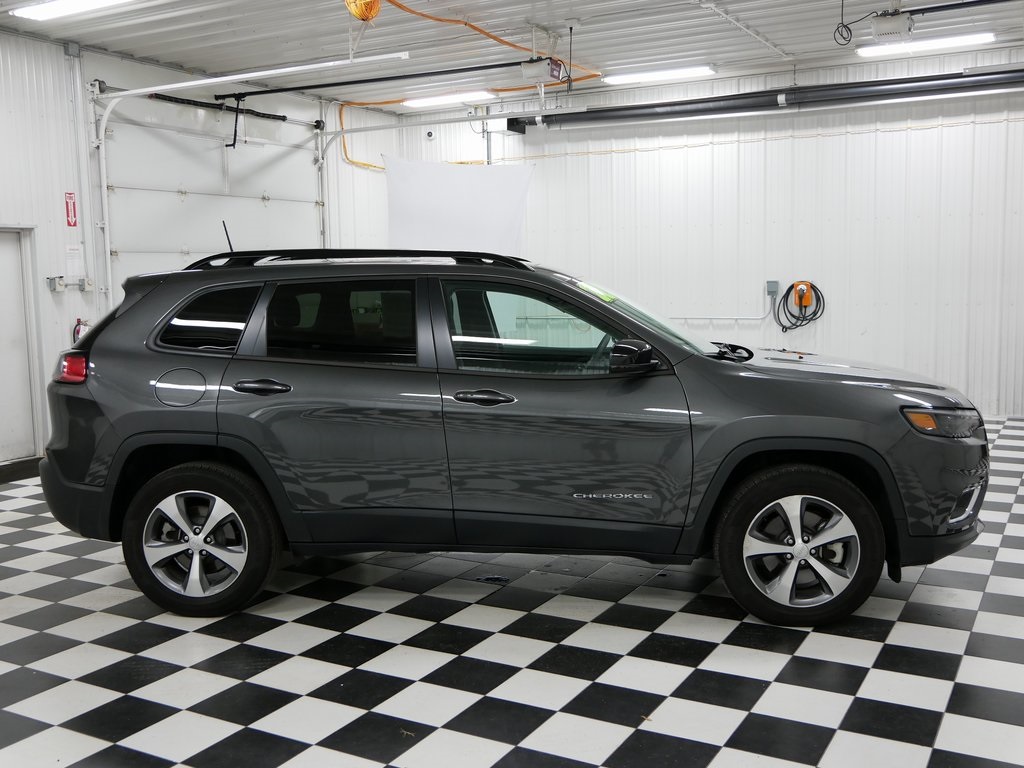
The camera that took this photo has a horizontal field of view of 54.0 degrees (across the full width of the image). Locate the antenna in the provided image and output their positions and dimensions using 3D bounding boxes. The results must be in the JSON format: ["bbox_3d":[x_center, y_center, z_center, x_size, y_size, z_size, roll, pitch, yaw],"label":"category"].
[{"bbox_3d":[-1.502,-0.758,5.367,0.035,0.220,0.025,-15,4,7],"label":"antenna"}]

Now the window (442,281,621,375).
[{"bbox_3d":[0.081,-0.253,4.490,0.800,0.430,0.050,0,-13,6],"label":"window"}]

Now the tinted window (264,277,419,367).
[{"bbox_3d":[-0.764,-0.276,4.568,0.690,0.405,0.040,0,-16,7],"label":"tinted window"}]

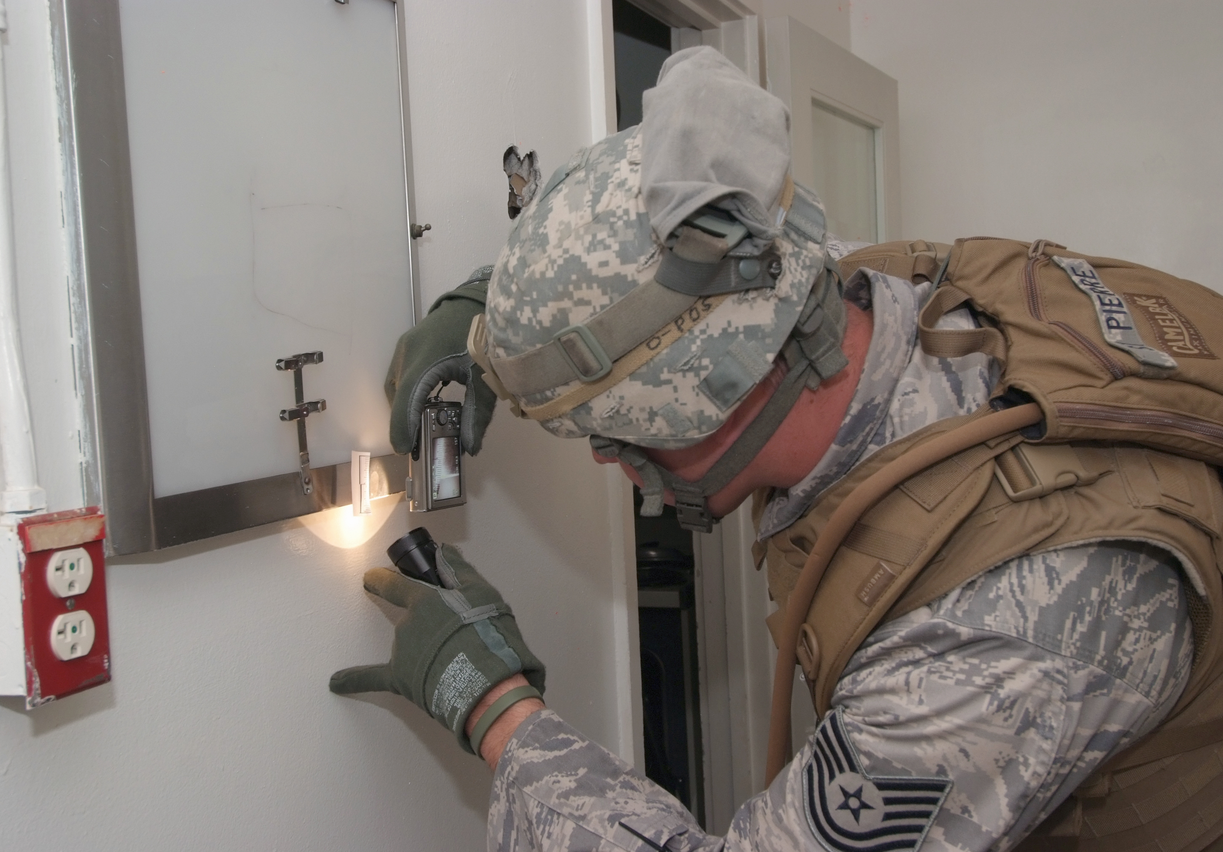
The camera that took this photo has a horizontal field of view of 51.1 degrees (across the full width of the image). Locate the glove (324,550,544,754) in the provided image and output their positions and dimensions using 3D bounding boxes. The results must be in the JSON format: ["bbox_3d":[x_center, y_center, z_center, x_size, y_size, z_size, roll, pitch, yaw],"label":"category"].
[{"bbox_3d":[-0.149,0.186,1.070,0.170,0.150,0.090,35,0,29],"label":"glove"}]

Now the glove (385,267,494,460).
[{"bbox_3d":[-0.145,-0.056,1.120,0.105,0.175,0.110,24,-7,-6],"label":"glove"}]

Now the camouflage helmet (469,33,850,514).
[{"bbox_3d":[0.057,-0.099,1.029,0.310,0.310,0.260,-32,27,12],"label":"camouflage helmet"}]

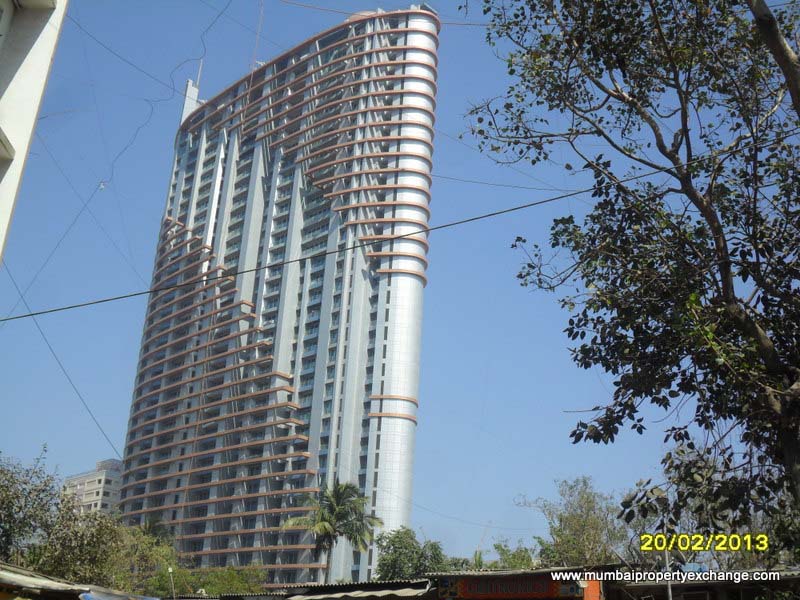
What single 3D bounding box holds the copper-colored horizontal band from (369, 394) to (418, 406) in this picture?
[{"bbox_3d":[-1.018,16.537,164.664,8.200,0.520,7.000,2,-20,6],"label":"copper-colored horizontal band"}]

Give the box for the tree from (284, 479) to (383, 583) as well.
[{"bbox_3d":[-4.870,18.789,67.550,6.700,13.758,6.500,4,-20,0],"label":"tree"}]

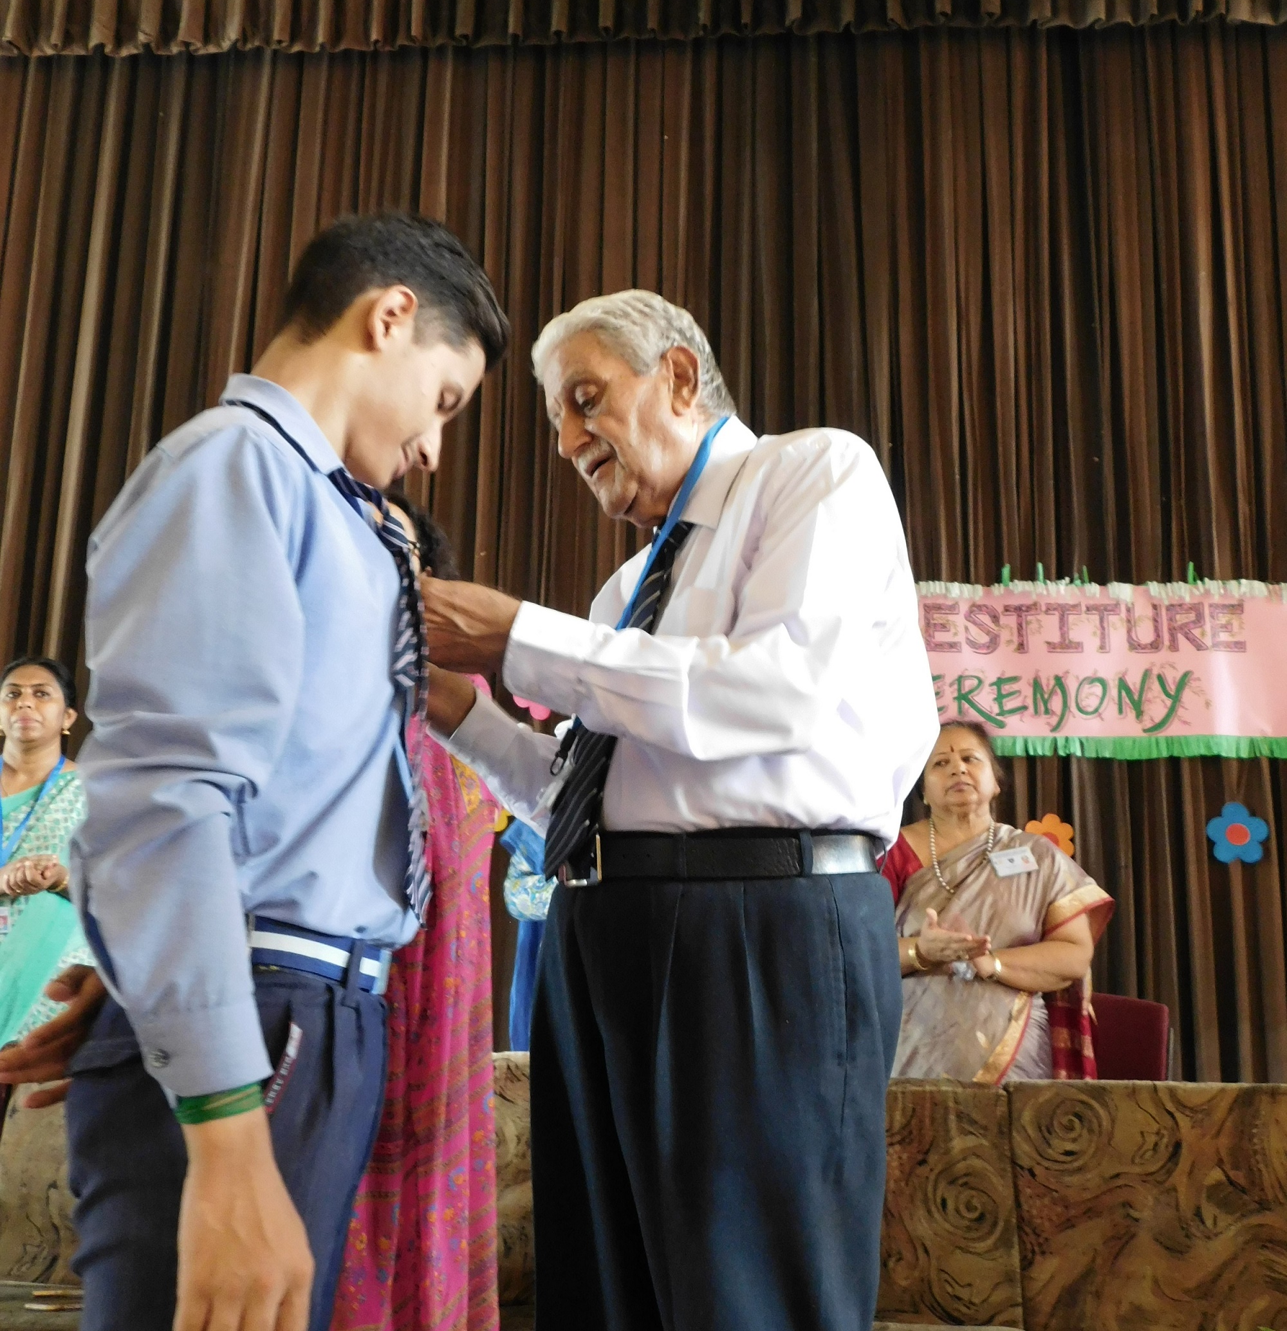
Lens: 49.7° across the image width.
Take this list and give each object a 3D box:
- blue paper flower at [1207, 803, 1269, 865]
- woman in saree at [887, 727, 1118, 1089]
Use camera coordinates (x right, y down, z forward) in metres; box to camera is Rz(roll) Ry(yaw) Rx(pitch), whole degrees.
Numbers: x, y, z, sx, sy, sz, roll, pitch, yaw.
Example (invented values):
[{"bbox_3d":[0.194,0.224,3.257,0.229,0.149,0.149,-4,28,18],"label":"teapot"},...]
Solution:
[{"bbox_3d":[1.813,0.513,4.232,0.180,0.185,0.020,0,-10,4],"label":"blue paper flower"},{"bbox_3d":[0.825,0.885,3.278,0.520,1.500,0.360,-4,-11,27],"label":"woman in saree"}]

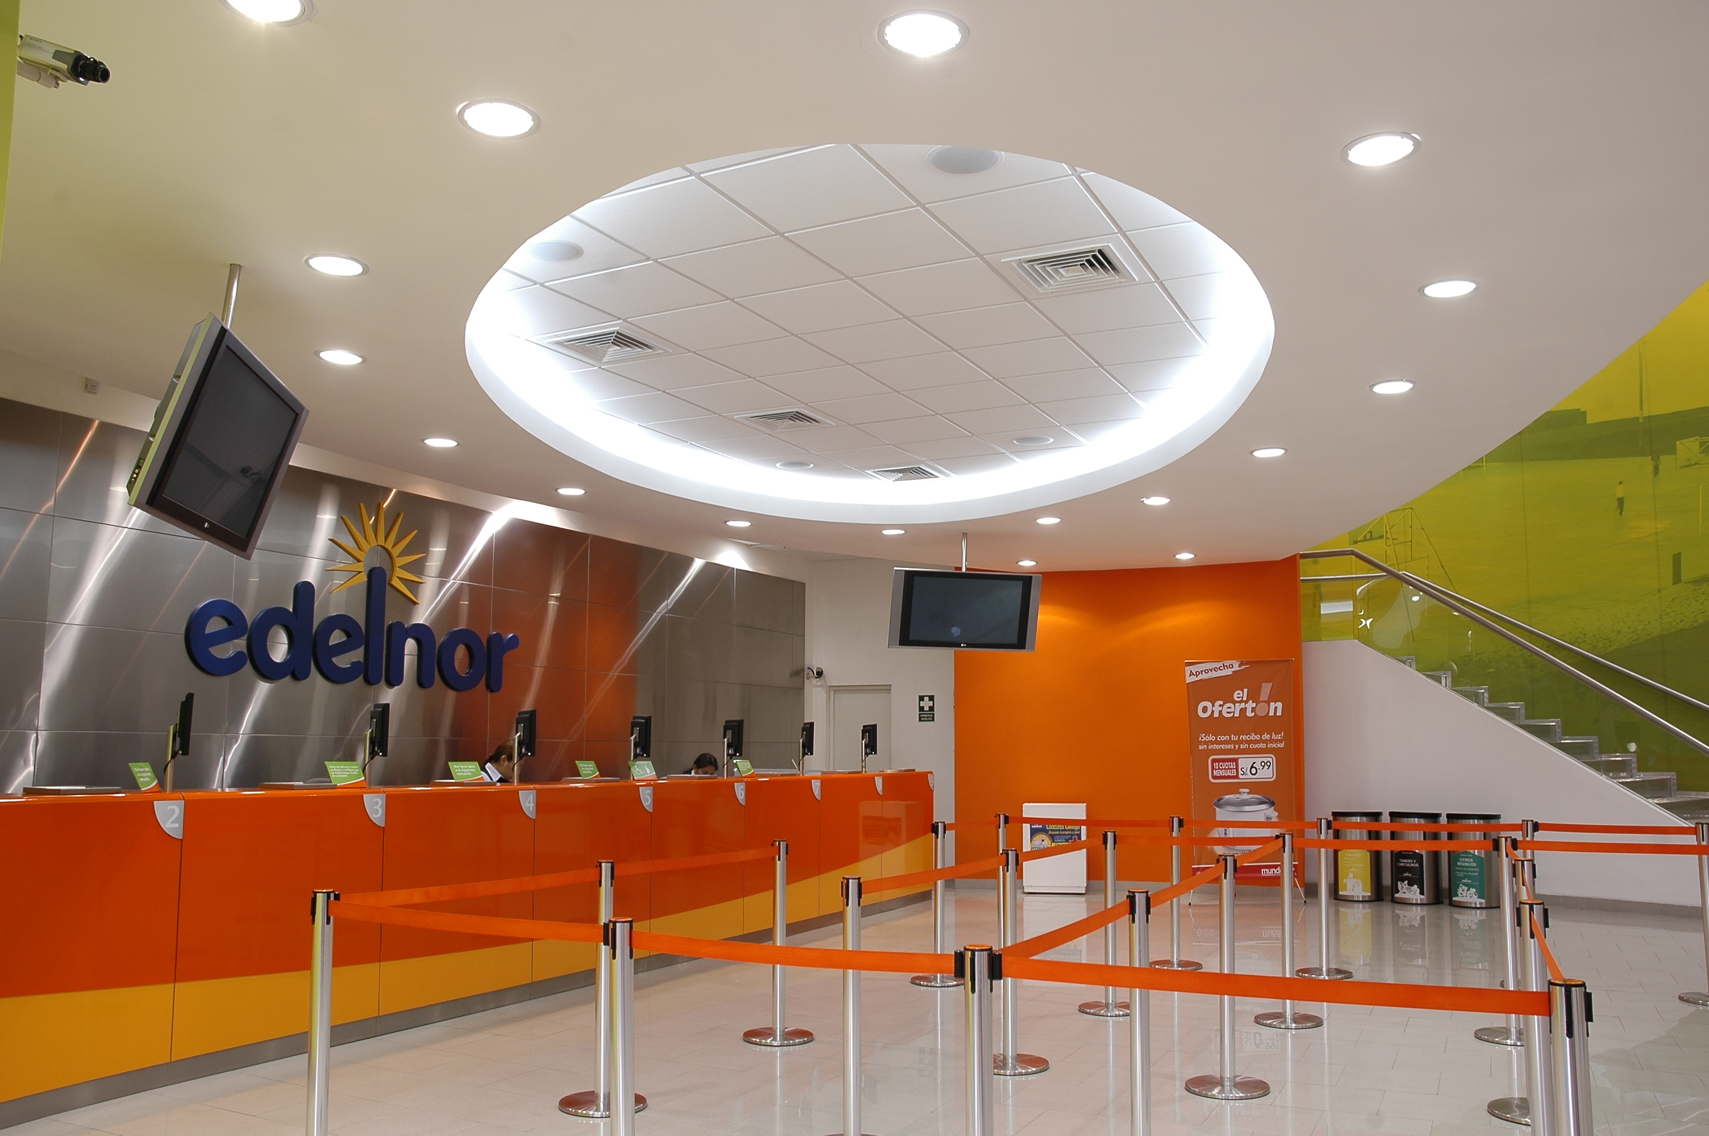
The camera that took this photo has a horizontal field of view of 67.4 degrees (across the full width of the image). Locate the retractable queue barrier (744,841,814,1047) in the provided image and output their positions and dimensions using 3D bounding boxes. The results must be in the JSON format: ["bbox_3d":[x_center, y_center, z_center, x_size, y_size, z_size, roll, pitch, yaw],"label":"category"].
[{"bbox_3d":[-0.372,1.844,6.365,0.348,0.957,0.348,0,-8,-3],"label":"retractable queue barrier"}]

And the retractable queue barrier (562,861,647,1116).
[{"bbox_3d":[-1.002,1.677,5.181,0.348,0.957,0.348,1,-8,-11],"label":"retractable queue barrier"}]

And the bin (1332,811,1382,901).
[{"bbox_3d":[4.614,2.647,11.755,0.455,0.805,0.450,-5,-9,32],"label":"bin"}]

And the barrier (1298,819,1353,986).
[{"bbox_3d":[2.930,2.062,8.036,0.348,0.957,0.348,-3,-8,19],"label":"barrier"}]

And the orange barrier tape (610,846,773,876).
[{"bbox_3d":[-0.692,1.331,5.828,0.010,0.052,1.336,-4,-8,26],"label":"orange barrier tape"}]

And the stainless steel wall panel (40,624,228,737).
[{"bbox_3d":[-4.358,0.699,7.815,0.030,0.619,1.188,-4,-9,27],"label":"stainless steel wall panel"}]

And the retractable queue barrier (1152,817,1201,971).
[{"bbox_3d":[2.203,2.214,8.761,0.356,0.990,0.356,-4,-9,27],"label":"retractable queue barrier"}]

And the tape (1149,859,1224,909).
[{"bbox_3d":[1.290,1.204,4.896,0.015,0.057,1.601,-4,-9,25],"label":"tape"}]

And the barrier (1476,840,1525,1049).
[{"bbox_3d":[3.189,1.800,6.247,0.348,0.957,0.348,-4,-8,26],"label":"barrier"}]

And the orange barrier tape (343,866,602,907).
[{"bbox_3d":[-1.395,1.204,4.832,0.015,0.057,1.272,-5,-9,31],"label":"orange barrier tape"}]

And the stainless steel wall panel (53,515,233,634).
[{"bbox_3d":[-4.364,0.086,7.897,0.030,0.618,1.185,-4,-9,27],"label":"stainless steel wall panel"}]

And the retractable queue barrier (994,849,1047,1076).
[{"bbox_3d":[0.735,1.815,5.989,0.356,0.990,0.356,-4,-9,27],"label":"retractable queue barrier"}]

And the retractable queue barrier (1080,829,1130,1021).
[{"bbox_3d":[1.397,1.934,7.025,0.348,0.957,0.348,-1,-8,11],"label":"retractable queue barrier"}]

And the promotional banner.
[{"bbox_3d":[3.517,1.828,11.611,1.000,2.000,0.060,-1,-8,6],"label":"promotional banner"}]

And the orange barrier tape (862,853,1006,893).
[{"bbox_3d":[0.373,1.272,5.342,0.015,0.057,1.542,-4,-9,27],"label":"orange barrier tape"}]

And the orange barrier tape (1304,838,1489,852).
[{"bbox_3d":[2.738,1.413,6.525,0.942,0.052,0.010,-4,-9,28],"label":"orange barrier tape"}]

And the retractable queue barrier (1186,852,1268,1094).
[{"bbox_3d":[1.631,1.752,5.582,0.356,0.990,0.356,-4,-9,27],"label":"retractable queue barrier"}]

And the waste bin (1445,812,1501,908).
[{"bbox_3d":[5.848,2.759,12.129,0.470,0.856,0.455,-6,-10,35],"label":"waste bin"}]

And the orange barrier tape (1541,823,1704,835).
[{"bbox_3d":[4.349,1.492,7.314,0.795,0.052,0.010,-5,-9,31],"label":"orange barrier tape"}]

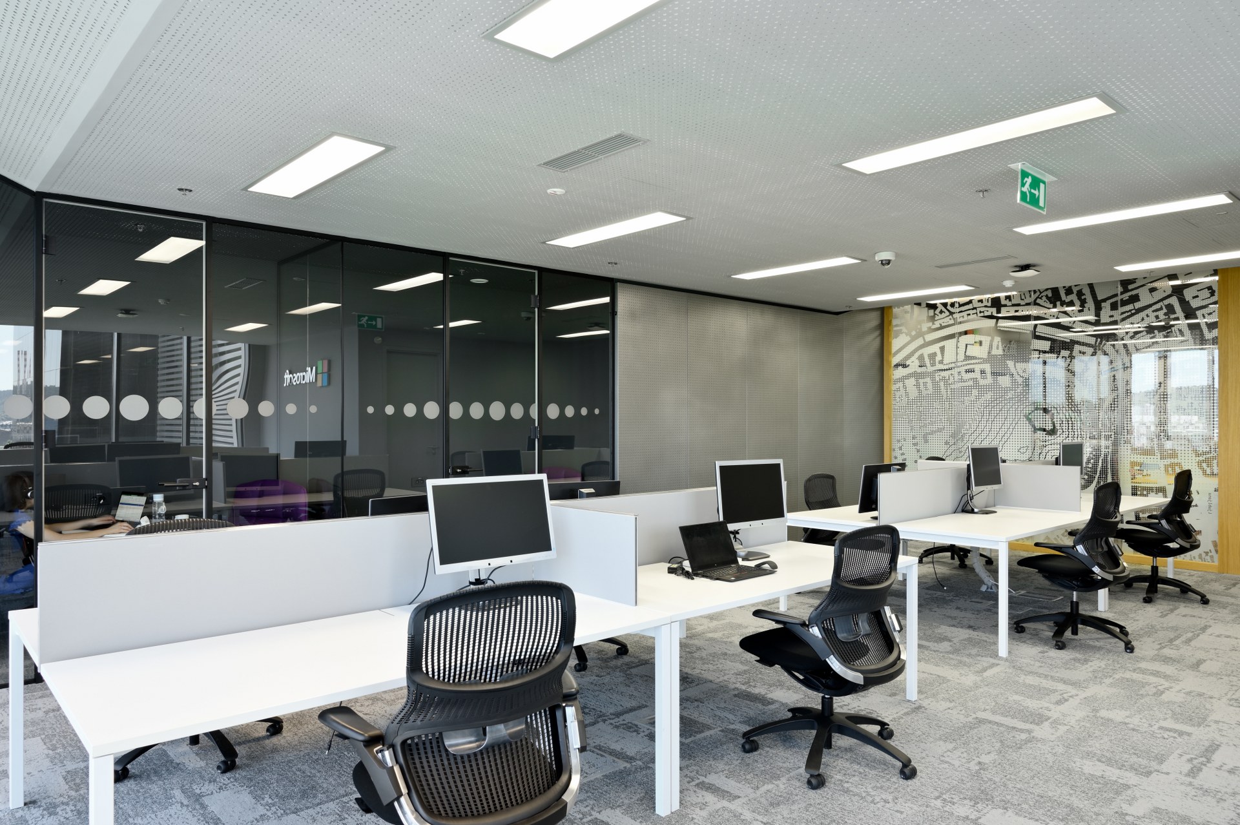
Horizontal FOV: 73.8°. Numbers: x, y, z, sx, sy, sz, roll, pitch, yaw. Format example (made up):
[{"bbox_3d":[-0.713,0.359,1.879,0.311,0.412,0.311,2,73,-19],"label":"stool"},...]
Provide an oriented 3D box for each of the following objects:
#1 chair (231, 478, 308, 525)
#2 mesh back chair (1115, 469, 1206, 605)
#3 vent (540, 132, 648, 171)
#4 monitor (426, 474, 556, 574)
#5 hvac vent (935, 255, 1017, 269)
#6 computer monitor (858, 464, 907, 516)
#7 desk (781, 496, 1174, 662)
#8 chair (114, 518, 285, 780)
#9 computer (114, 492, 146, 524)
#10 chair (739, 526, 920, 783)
[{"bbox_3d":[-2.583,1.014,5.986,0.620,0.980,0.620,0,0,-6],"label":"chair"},{"bbox_3d":[4.370,0.972,6.690,0.700,1.040,0.700,0,0,-41],"label":"mesh back chair"},{"bbox_3d":[-0.129,-1.241,3.935,0.170,0.030,0.645,0,0,-41],"label":"vent"},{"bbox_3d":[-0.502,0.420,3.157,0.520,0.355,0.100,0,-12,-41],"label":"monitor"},{"bbox_3d":[2.845,-1.210,6.600,0.160,0.030,0.630,0,0,-41],"label":"hvac vent"},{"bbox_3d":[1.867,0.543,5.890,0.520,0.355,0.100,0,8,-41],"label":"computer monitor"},{"bbox_3d":[3.142,1.137,6.800,3.630,0.740,1.680,0,0,-41],"label":"desk"},{"bbox_3d":[-1.891,0.988,3.662,0.660,1.010,0.640,0,0,-39],"label":"chair"},{"bbox_3d":[-3.270,0.645,5.430,0.310,0.215,0.280,0,0,39],"label":"computer"},{"bbox_3d":[0.912,0.972,3.560,0.700,1.020,0.690,0,0,-41],"label":"chair"}]

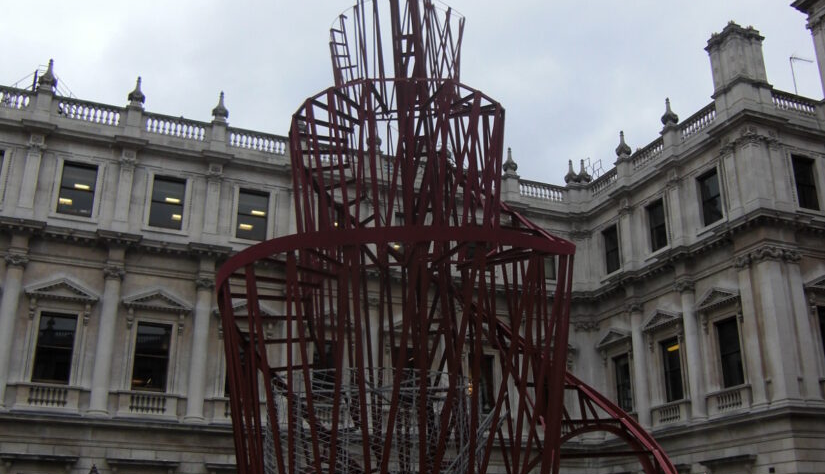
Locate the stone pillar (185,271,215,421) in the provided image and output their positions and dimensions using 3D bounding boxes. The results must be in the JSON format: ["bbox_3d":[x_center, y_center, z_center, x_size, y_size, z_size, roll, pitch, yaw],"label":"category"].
[{"bbox_3d":[-7.148,3.684,29.933,0.640,5.015,0.450,8,-22,-22],"label":"stone pillar"}]

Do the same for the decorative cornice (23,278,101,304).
[{"bbox_3d":[-11.637,1.766,29.652,2.347,0.766,0.381,8,-22,-22],"label":"decorative cornice"}]

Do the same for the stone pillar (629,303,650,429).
[{"bbox_3d":[8.722,4.889,33.829,0.650,4.913,0.620,8,-22,-22],"label":"stone pillar"}]

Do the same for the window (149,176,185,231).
[{"bbox_3d":[-8.917,-1.225,32.452,1.153,1.978,0.220,8,-22,-22],"label":"window"}]

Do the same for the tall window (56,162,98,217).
[{"bbox_3d":[-11.770,-1.649,31.282,1.159,1.978,0.220,8,-22,-22],"label":"tall window"}]

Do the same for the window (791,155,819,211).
[{"bbox_3d":[13.163,-1.790,29.765,1.080,1.921,0.200,8,-22,-22],"label":"window"}]

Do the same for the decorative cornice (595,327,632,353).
[{"bbox_3d":[8.076,4.168,35.663,0.450,0.700,2.250,9,-22,-21],"label":"decorative cornice"}]

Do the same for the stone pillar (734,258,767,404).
[{"bbox_3d":[10.892,3.036,28.597,0.400,4.795,0.696,9,-22,-21],"label":"stone pillar"}]

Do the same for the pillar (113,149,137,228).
[{"bbox_3d":[-10.266,-1.687,31.735,0.527,3.038,0.300,8,-22,-22],"label":"pillar"}]

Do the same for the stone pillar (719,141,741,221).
[{"bbox_3d":[11.151,-1.997,31.002,0.300,2.914,0.511,8,-22,-22],"label":"stone pillar"}]

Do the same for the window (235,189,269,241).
[{"bbox_3d":[-5.985,-0.845,33.436,1.132,1.962,0.200,9,-22,-21],"label":"window"}]

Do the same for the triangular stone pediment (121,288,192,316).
[{"bbox_3d":[-8.775,2.194,30.732,2.262,0.654,0.450,9,-22,-21],"label":"triangular stone pediment"}]

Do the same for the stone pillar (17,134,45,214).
[{"bbox_3d":[-12.629,-2.102,29.456,0.580,2.943,0.200,8,-22,-22],"label":"stone pillar"}]

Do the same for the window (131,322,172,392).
[{"bbox_3d":[-8.579,3.960,29.360,1.130,2.295,0.200,8,-22,-22],"label":"window"}]

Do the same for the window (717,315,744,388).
[{"bbox_3d":[10.680,3.893,29.938,0.200,2.263,1.060,9,-22,-21],"label":"window"}]

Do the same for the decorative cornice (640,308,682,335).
[{"bbox_3d":[9.337,3.058,33.259,0.356,0.759,2.356,8,-22,-22],"label":"decorative cornice"}]

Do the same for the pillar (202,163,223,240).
[{"bbox_3d":[-7.370,-1.273,32.927,0.527,3.038,0.300,8,-22,-22],"label":"pillar"}]

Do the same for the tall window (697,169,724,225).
[{"bbox_3d":[10.701,-1.416,31.929,0.200,1.940,1.060,9,-22,-21],"label":"tall window"}]

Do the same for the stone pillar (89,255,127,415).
[{"bbox_3d":[-10.165,3.338,29.634,0.673,5.199,0.600,9,-22,-21],"label":"stone pillar"}]

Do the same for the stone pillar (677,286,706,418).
[{"bbox_3d":[9.581,3.891,30.503,0.450,5.015,0.640,8,-22,-22],"label":"stone pillar"}]

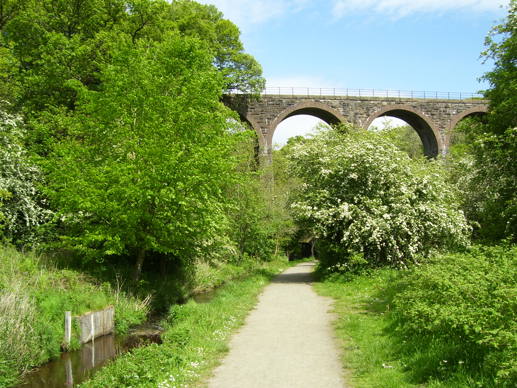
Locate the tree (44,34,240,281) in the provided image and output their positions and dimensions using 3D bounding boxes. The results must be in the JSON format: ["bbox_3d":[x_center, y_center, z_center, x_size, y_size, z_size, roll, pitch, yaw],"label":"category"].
[{"bbox_3d":[-3.610,-1.136,17.200,6.000,7.600,5.400,0,-3,0],"label":"tree"}]

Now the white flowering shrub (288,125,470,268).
[{"bbox_3d":[4.379,0.109,20.000,6.500,5.200,5.800,0,-3,0],"label":"white flowering shrub"}]

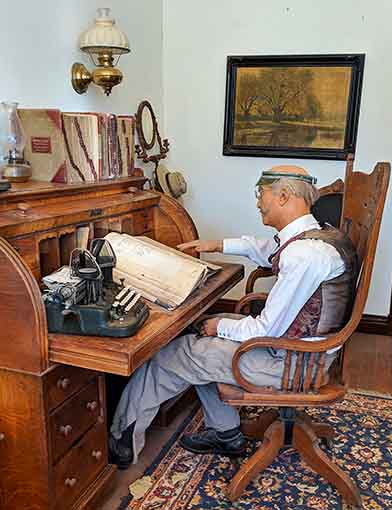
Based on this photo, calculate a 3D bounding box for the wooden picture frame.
[{"bbox_3d":[0.659,-1.031,3.717,0.950,0.698,0.050,5,13,19],"label":"wooden picture frame"}]

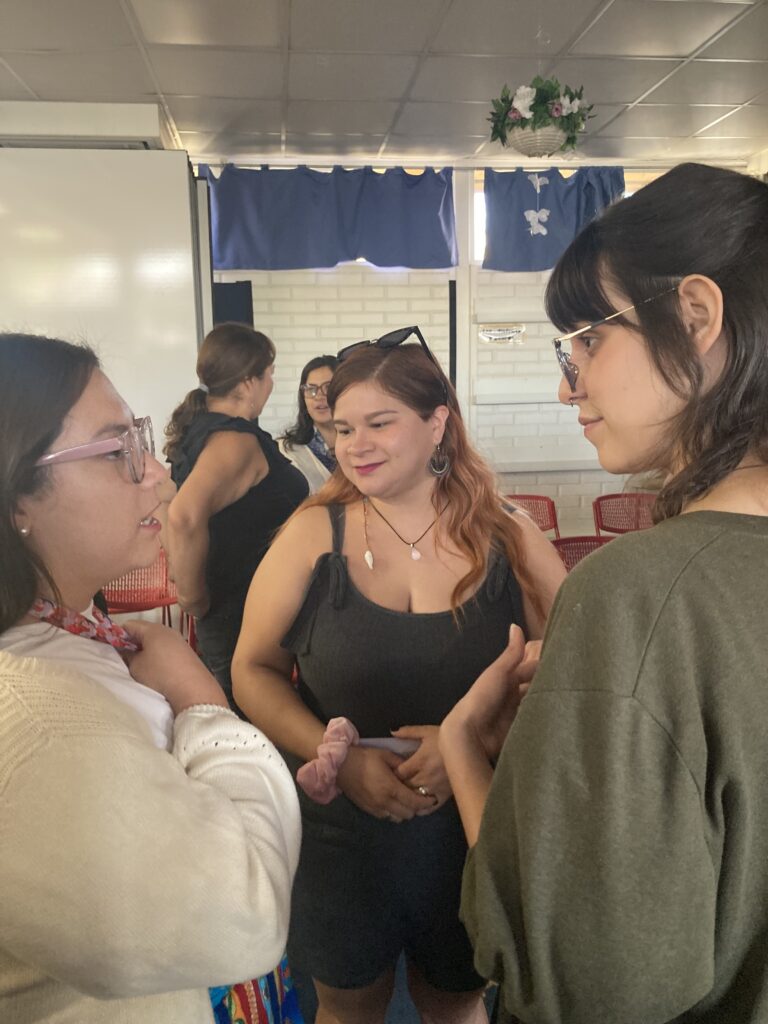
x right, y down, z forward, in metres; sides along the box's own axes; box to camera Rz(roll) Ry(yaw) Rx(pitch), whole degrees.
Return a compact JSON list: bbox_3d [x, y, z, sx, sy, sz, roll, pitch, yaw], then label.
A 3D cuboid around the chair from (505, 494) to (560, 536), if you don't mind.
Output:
[{"bbox_3d":[0.860,0.318,5.035,0.480,0.800,0.520,-3,9,-12],"label":"chair"}]

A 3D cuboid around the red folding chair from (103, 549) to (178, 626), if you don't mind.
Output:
[{"bbox_3d":[-1.107,0.598,3.552,0.480,0.800,0.520,-1,9,0],"label":"red folding chair"}]

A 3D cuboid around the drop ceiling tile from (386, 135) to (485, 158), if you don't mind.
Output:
[{"bbox_3d":[0.307,-2.289,5.175,0.605,0.020,0.493,-2,9,-7],"label":"drop ceiling tile"}]

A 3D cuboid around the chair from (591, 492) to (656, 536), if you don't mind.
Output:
[{"bbox_3d":[1.559,0.309,4.986,0.480,0.800,0.520,-3,9,-12],"label":"chair"}]

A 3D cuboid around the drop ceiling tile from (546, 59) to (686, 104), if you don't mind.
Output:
[{"bbox_3d":[1.065,-2.144,4.122,0.605,0.020,0.605,-2,9,-7],"label":"drop ceiling tile"}]

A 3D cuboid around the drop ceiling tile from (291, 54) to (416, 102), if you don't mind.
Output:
[{"bbox_3d":[-0.160,-2.091,3.972,0.605,0.020,0.605,-2,9,-7],"label":"drop ceiling tile"}]

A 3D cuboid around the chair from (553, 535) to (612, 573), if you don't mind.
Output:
[{"bbox_3d":[1.036,0.525,3.680,0.480,0.800,0.520,-4,9,-17],"label":"chair"}]

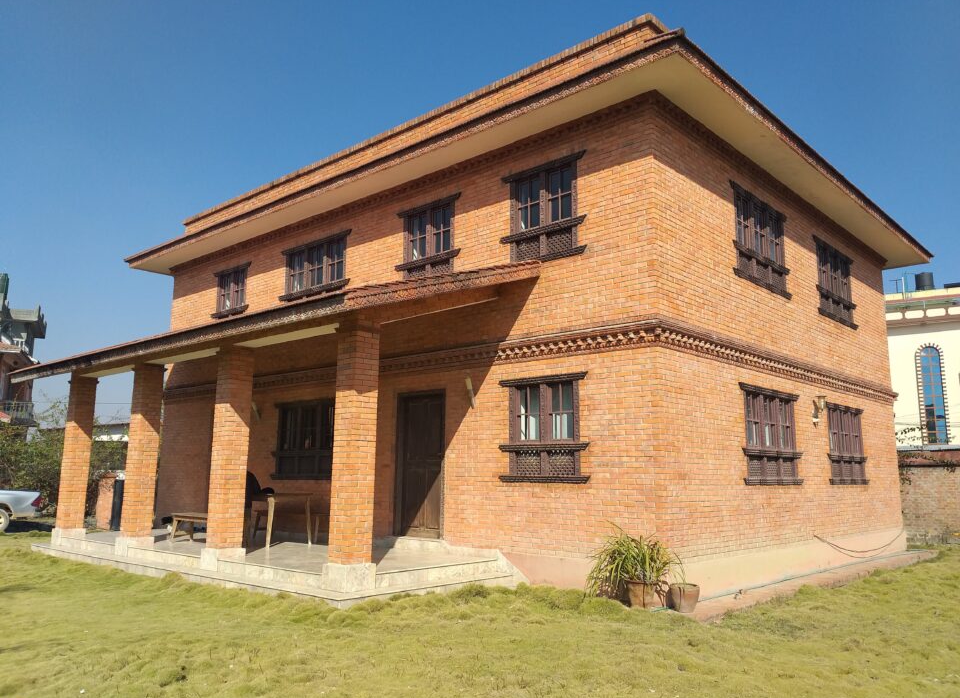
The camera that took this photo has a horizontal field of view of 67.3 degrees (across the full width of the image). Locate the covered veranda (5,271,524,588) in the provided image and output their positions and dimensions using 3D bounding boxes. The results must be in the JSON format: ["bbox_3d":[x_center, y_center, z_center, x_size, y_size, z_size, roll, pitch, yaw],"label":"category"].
[{"bbox_3d":[-4.126,1.252,11.740,10.157,4.369,3.451,-8,-13,40],"label":"covered veranda"}]

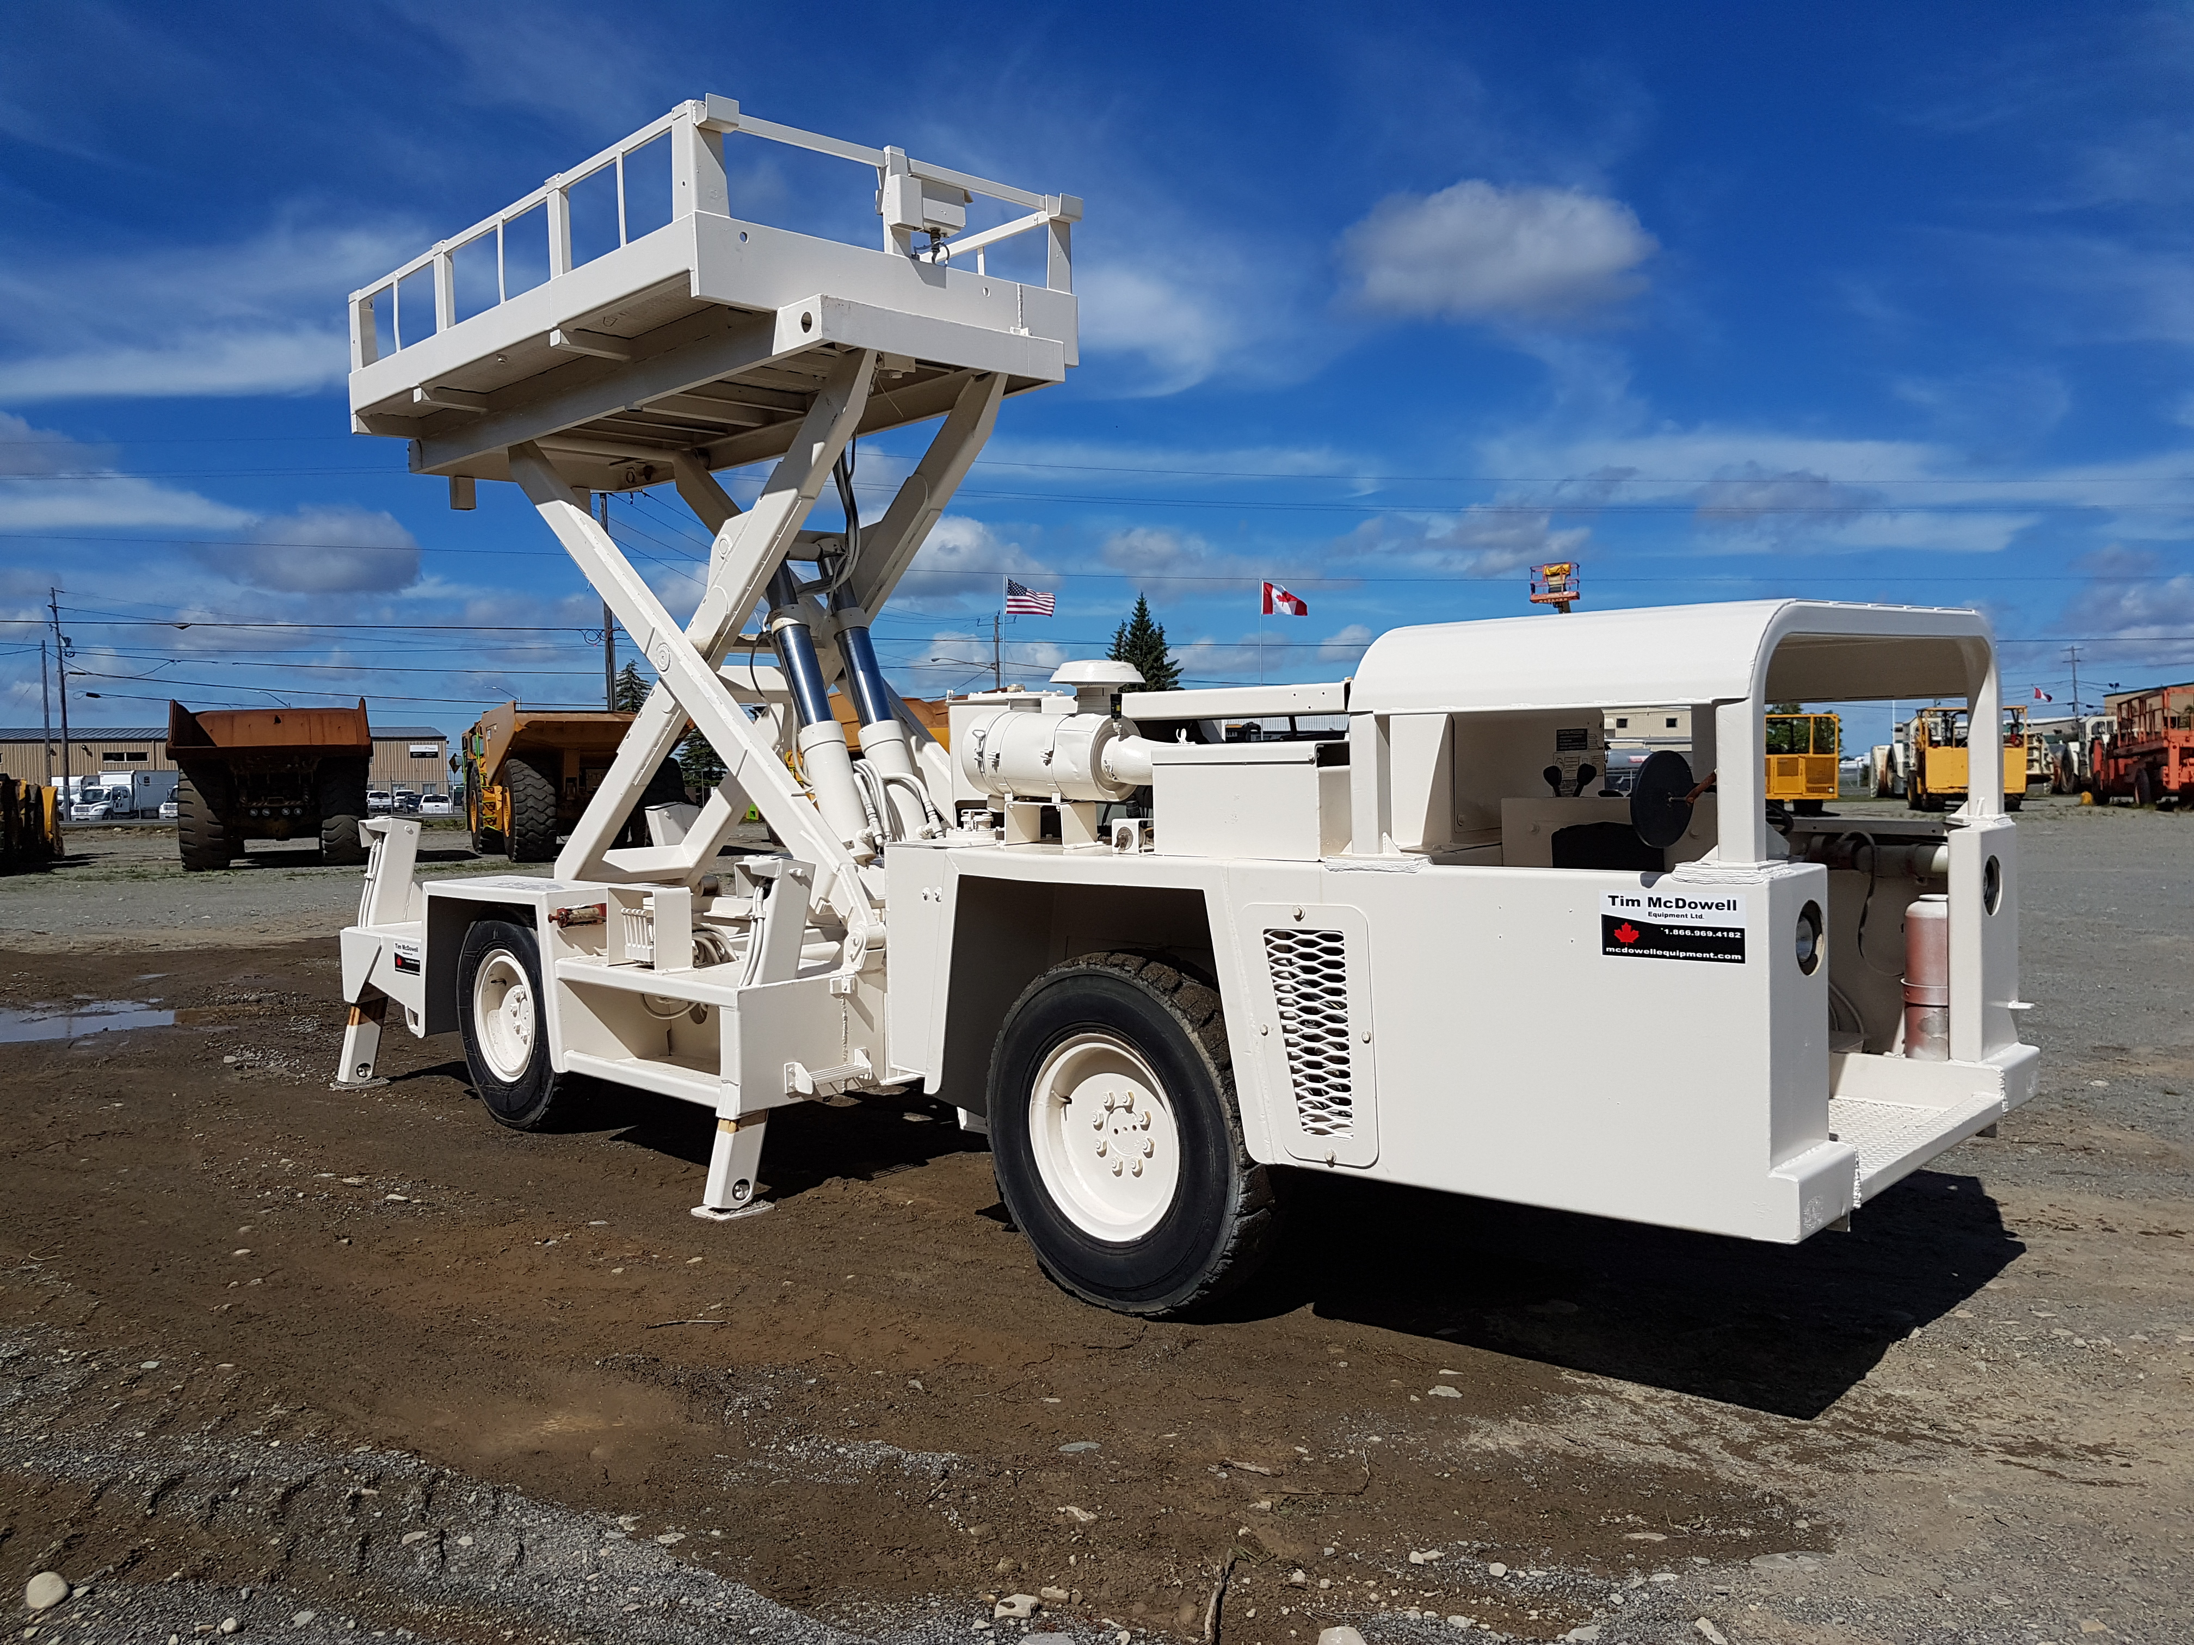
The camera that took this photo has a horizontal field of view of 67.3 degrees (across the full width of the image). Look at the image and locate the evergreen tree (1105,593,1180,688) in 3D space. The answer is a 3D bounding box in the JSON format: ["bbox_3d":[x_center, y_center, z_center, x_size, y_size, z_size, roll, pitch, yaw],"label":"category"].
[{"bbox_3d":[2.400,-6.600,85.000,4.500,10.200,4.500,-1,3,0],"label":"evergreen tree"}]

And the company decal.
[{"bbox_3d":[1.191,0.215,3.417,0.318,0.139,0.008,1,5,45],"label":"company decal"}]

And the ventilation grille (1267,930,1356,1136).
[{"bbox_3d":[0.536,0.521,4.121,0.259,0.515,0.030,1,5,45],"label":"ventilation grille"}]

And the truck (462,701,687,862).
[{"bbox_3d":[-10.500,-0.780,32.200,2.900,2.700,9.000,-3,3,-27],"label":"truck"}]

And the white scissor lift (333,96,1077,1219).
[{"bbox_3d":[-2.018,-0.650,7.707,3.978,3.875,2.036,1,5,45],"label":"white scissor lift"}]

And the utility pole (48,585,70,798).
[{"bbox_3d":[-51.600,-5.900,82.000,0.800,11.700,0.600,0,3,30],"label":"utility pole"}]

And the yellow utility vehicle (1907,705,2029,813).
[{"bbox_3d":[21.200,-1.580,40.300,2.100,2.500,6.000,0,3,24],"label":"yellow utility vehicle"}]

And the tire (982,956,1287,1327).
[{"bbox_3d":[0.090,0.891,4.751,1.000,1.000,0.270,1,5,45],"label":"tire"}]

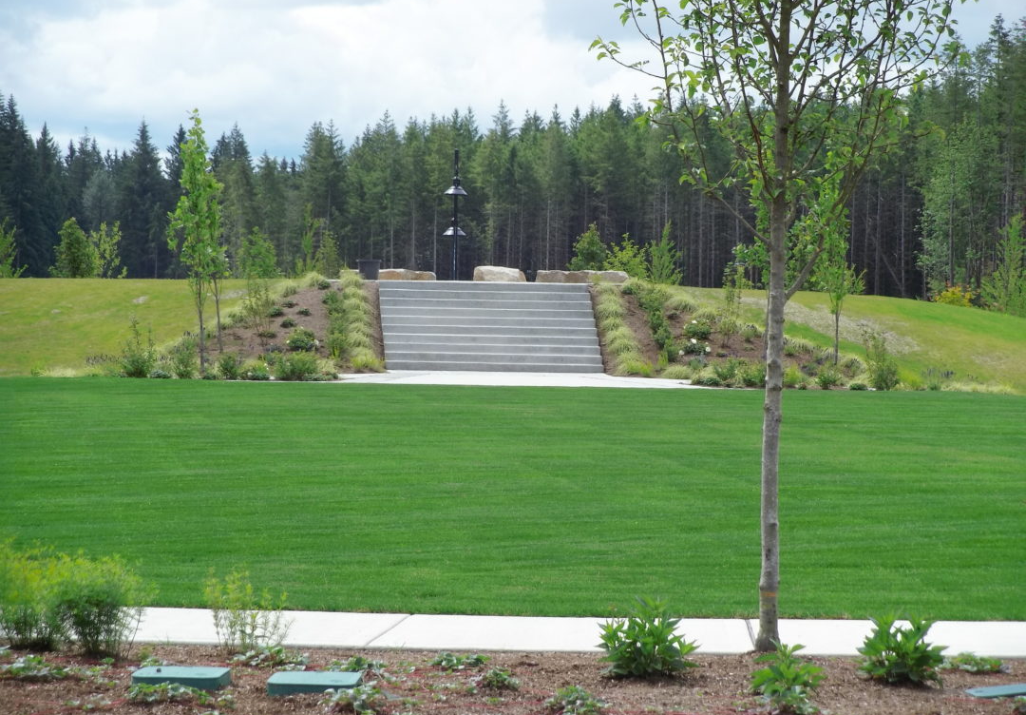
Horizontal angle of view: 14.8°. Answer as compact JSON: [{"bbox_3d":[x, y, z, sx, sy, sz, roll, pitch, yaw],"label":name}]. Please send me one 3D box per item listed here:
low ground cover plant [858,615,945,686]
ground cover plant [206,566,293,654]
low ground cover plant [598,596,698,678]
[{"bbox_3d":[1.631,1.218,16.550,0.365,0.275,0.350,1,1,6],"label":"low ground cover plant"},{"bbox_3d":[-1.254,1.200,18.600,0.410,0.400,0.380,1,1,0],"label":"ground cover plant"},{"bbox_3d":[0.572,1.169,16.650,0.410,0.325,0.390,1,1,2],"label":"low ground cover plant"}]

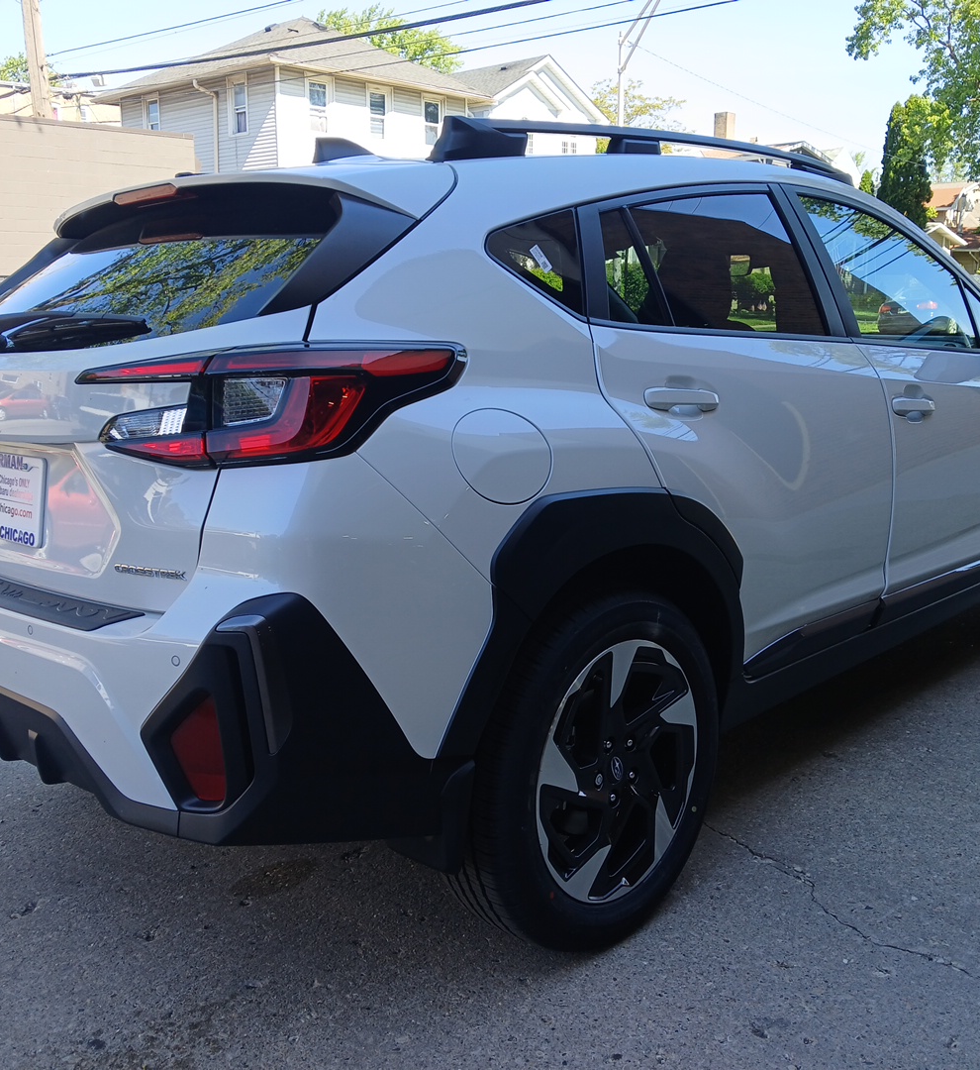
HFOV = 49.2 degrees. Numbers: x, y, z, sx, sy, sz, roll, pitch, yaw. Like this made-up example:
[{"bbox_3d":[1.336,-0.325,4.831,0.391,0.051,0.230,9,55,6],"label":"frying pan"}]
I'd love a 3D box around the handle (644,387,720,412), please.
[{"bbox_3d":[0.361,-0.249,1.983,0.045,0.045,0.245,8,14,44],"label":"handle"}]

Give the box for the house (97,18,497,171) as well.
[{"bbox_3d":[-5.643,-9.691,30.746,7.190,9.550,9.060,-11,15,-43],"label":"house"}]

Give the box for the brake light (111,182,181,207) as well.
[{"bbox_3d":[-0.665,-0.668,2.109,0.248,0.032,0.040,8,14,44],"label":"brake light"}]

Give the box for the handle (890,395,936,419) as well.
[{"bbox_3d":[1.100,-0.326,2.765,0.050,0.063,0.235,8,14,44],"label":"handle"}]

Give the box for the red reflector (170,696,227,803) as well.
[{"bbox_3d":[-0.428,0.310,1.586,0.096,0.167,0.030,3,12,26],"label":"red reflector"}]

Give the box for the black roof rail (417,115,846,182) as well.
[{"bbox_3d":[0.465,-0.860,2.526,0.090,0.135,1.670,8,14,44],"label":"black roof rail"}]

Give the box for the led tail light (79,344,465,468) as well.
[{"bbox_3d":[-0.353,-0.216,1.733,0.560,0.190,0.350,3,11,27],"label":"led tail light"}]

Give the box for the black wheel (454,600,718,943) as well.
[{"bbox_3d":[0.180,0.420,2.076,0.225,0.700,0.700,8,14,44],"label":"black wheel"}]

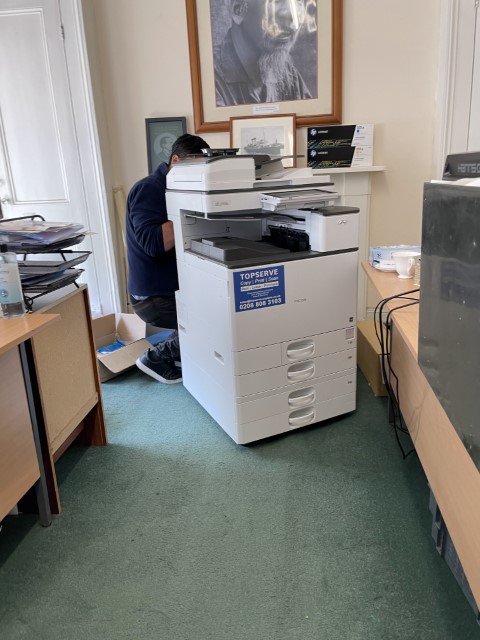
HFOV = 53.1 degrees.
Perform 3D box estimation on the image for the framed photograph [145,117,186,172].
[{"bbox_3d":[-0.477,-1.130,3.139,0.270,0.367,0.020,-2,6,5],"label":"framed photograph"}]

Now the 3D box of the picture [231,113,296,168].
[{"bbox_3d":[0.154,-1.136,3.092,0.419,0.337,0.020,-2,6,5],"label":"picture"}]

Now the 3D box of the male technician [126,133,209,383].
[{"bbox_3d":[-0.341,-0.369,2.783,0.620,1.336,0.500,0,16,10],"label":"male technician"}]

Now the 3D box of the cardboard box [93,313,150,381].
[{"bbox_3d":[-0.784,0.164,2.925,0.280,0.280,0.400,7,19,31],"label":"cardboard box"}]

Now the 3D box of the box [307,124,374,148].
[{"bbox_3d":[0.618,-1.136,2.997,0.395,0.118,0.130,-2,16,5],"label":"box"}]

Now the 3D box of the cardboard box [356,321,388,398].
[{"bbox_3d":[0.822,0.198,2.601,0.290,0.225,0.500,-3,16,2],"label":"cardboard box"}]

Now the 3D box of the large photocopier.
[{"bbox_3d":[0.089,-0.143,2.230,0.595,1.160,0.700,-10,17,-23],"label":"large photocopier"}]

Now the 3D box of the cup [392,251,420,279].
[{"bbox_3d":[0.555,-0.179,1.607,0.096,0.074,0.096,-3,16,1],"label":"cup"}]

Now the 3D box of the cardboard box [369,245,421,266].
[{"bbox_3d":[0.620,-0.261,1.861,0.215,0.085,0.110,-1,16,9],"label":"cardboard box"}]

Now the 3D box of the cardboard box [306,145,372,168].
[{"bbox_3d":[0.618,-1.011,2.997,0.395,0.118,0.130,-2,16,5],"label":"cardboard box"}]

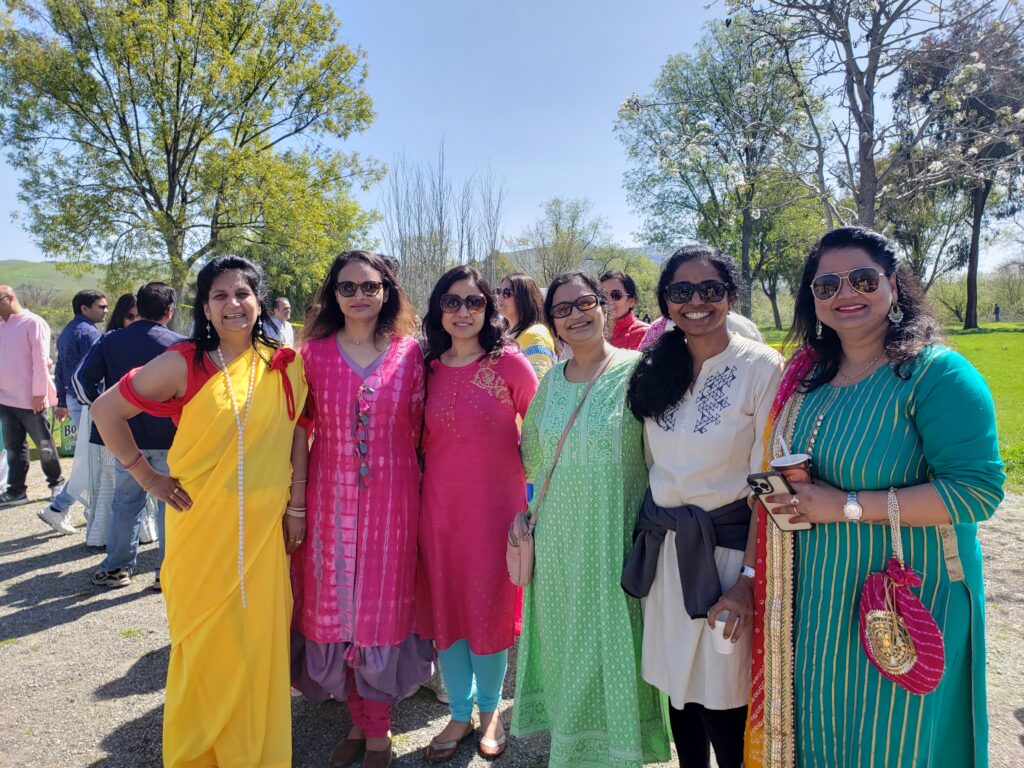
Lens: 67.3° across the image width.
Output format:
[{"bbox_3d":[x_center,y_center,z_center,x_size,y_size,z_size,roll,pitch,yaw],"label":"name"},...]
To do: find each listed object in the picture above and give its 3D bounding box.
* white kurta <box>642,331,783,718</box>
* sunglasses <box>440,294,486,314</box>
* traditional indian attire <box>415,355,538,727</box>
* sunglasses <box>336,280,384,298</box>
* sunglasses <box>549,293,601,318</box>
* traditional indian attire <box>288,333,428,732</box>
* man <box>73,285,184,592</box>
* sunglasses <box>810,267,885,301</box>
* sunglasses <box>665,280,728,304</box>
[{"bbox_3d":[0.508,0.328,1.959,0.380,0.915,0.260,2,5,24],"label":"white kurta"},{"bbox_3d":[-0.154,-0.257,2.495,0.148,0.060,0.130,-1,5,-2],"label":"sunglasses"},{"bbox_3d":[-0.105,0.463,2.479,0.400,1.164,0.270,1,5,8],"label":"traditional indian attire"},{"bbox_3d":[-0.483,-0.303,2.485,0.146,0.052,0.130,0,5,-4],"label":"sunglasses"},{"bbox_3d":[0.192,-0.222,2.183,0.140,0.042,0.130,-17,0,16],"label":"sunglasses"},{"bbox_3d":[-0.467,0.461,2.469,0.440,1.235,0.300,0,5,-5],"label":"traditional indian attire"},{"bbox_3d":[-2.040,0.276,4.200,0.610,1.670,0.400,-2,5,-19],"label":"man"},{"bbox_3d":[0.697,-0.205,1.588,0.148,0.055,0.130,-9,0,27],"label":"sunglasses"},{"bbox_3d":[0.469,-0.229,1.943,0.148,0.053,0.130,1,5,14],"label":"sunglasses"}]

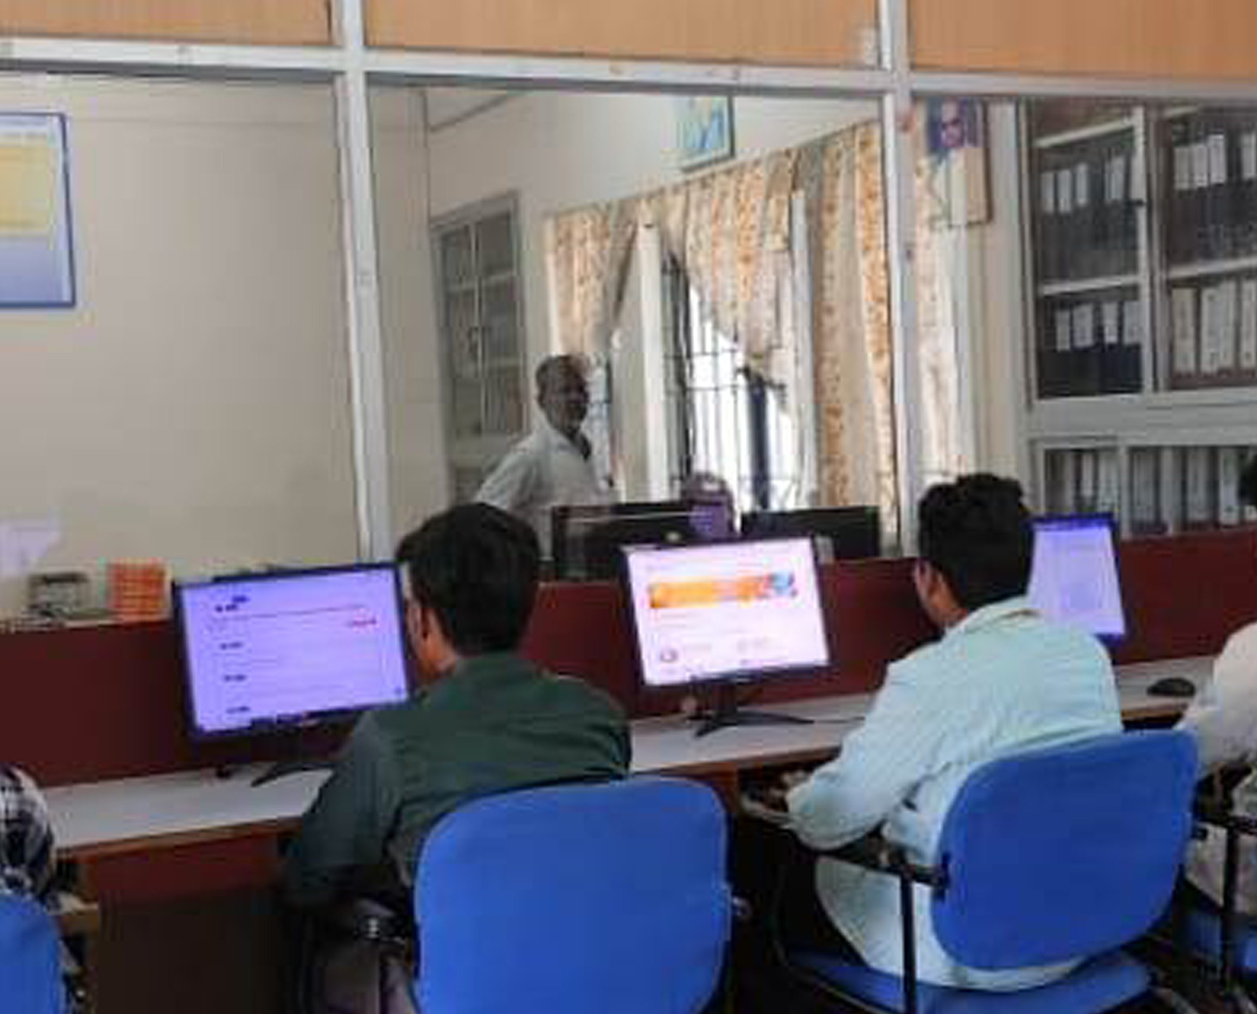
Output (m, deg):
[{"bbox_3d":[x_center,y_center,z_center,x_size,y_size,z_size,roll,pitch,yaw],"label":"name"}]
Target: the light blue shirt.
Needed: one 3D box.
[{"bbox_3d":[0.571,0.456,2.380,0.500,0.600,0.420,-5,5,-35],"label":"light blue shirt"}]

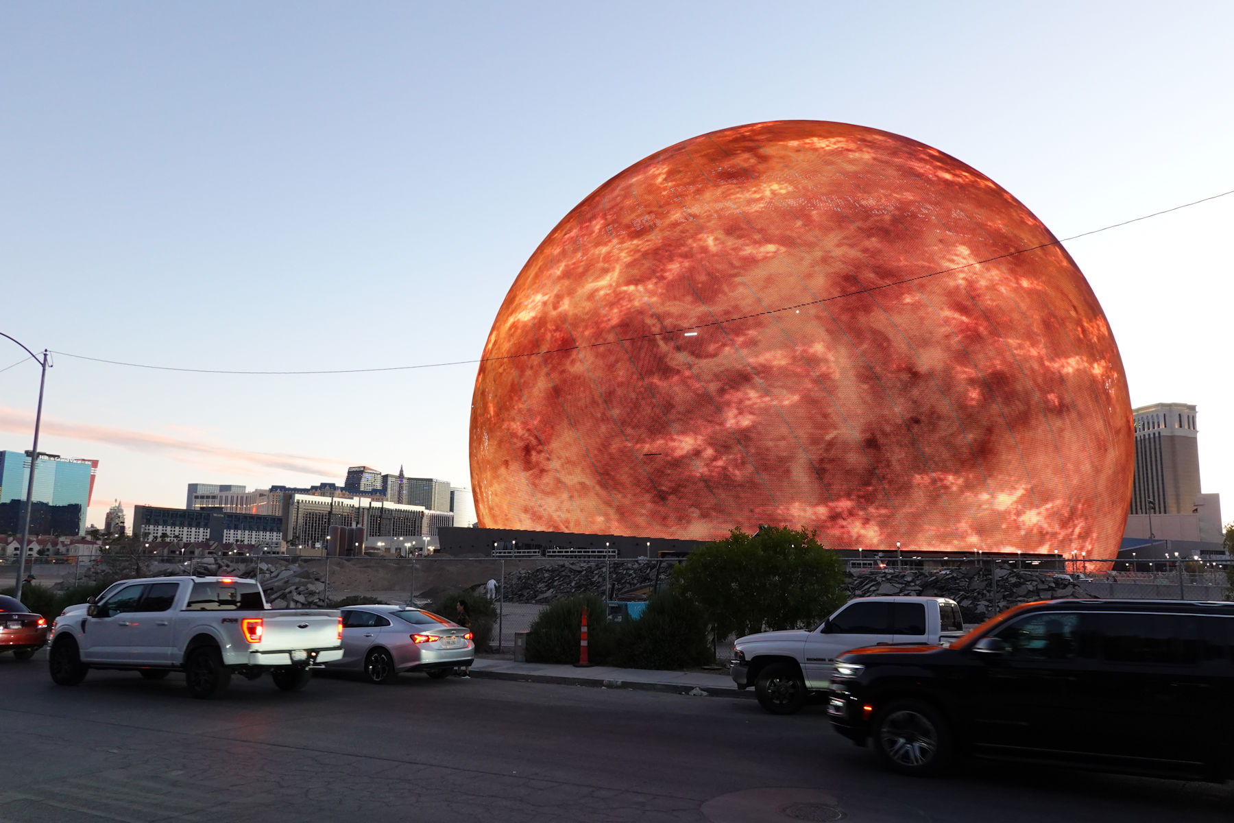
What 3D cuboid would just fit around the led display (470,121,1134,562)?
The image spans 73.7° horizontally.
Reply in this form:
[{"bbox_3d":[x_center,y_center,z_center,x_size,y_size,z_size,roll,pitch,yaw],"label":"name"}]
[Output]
[{"bbox_3d":[41.758,-14.289,217.406,157.000,112.000,157.000,1,-10,0],"label":"led display"}]

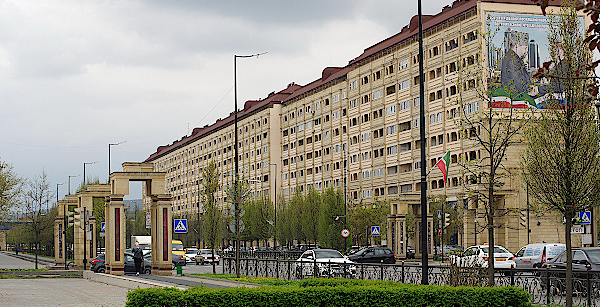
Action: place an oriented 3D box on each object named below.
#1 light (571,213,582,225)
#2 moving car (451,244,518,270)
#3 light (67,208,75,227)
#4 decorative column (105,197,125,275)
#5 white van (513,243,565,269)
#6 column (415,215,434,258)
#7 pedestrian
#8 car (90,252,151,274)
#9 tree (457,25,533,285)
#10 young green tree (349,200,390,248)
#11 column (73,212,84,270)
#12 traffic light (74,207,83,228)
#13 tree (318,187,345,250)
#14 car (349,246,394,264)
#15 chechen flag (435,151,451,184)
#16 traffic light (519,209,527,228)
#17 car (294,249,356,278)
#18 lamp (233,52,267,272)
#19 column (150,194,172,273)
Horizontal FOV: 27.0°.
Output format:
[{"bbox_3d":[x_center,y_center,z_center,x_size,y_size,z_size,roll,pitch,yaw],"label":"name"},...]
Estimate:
[{"bbox_3d":[17.047,4.008,77.000,0.700,0.850,0.400,0,-4,-15],"label":"light"},{"bbox_3d":[9.182,5.347,62.709,1.720,1.470,4.350,0,-4,-15],"label":"moving car"},{"bbox_3d":[-14.517,4.048,79.000,0.420,0.950,0.380,0,-4,-15],"label":"light"},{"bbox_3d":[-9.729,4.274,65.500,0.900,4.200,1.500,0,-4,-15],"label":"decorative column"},{"bbox_3d":[13.026,5.803,68.500,1.760,1.720,4.350,0,-4,-15],"label":"white van"},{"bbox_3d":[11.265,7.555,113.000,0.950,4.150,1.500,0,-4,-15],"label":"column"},{"bbox_3d":[-8.392,5.449,64.500,0.500,1.680,0.350,0,-4,-15],"label":"pedestrian"},{"bbox_3d":[-9.900,6.340,71.500,4.050,1.470,1.740,0,-4,-15],"label":"car"},{"bbox_3d":[5.015,0.258,32.200,1.900,7.000,1.900,0,-4,-15],"label":"tree"},{"bbox_3d":[7.290,7.867,131.000,4.200,5.900,4.200,-1,-4,0],"label":"young green tree"},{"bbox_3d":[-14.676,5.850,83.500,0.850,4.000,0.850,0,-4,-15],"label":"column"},{"bbox_3d":[-11.513,3.331,65.000,0.420,1.000,0.380,0,-4,-15],"label":"traffic light"},{"bbox_3d":[3.430,7.487,136.000,2.900,7.786,2.900,-1,-4,0],"label":"tree"},{"bbox_3d":[5.212,7.902,96.000,4.050,1.470,1.700,0,-4,-15],"label":"car"},{"bbox_3d":[4.450,0.437,39.000,0.500,1.050,0.300,0,-4,-15],"label":"chechen flag"},{"bbox_3d":[14.106,4.112,79.000,0.420,1.100,0.380,0,-4,-15],"label":"traffic light"},{"bbox_3d":[1.205,5.168,59.000,1.760,1.460,4.400,0,-4,-15],"label":"car"},{"bbox_3d":[-2.648,0.622,67.500,1.700,12.000,0.350,0,-4,-15],"label":"lamp"},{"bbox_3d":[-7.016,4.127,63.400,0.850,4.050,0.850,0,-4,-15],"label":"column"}]

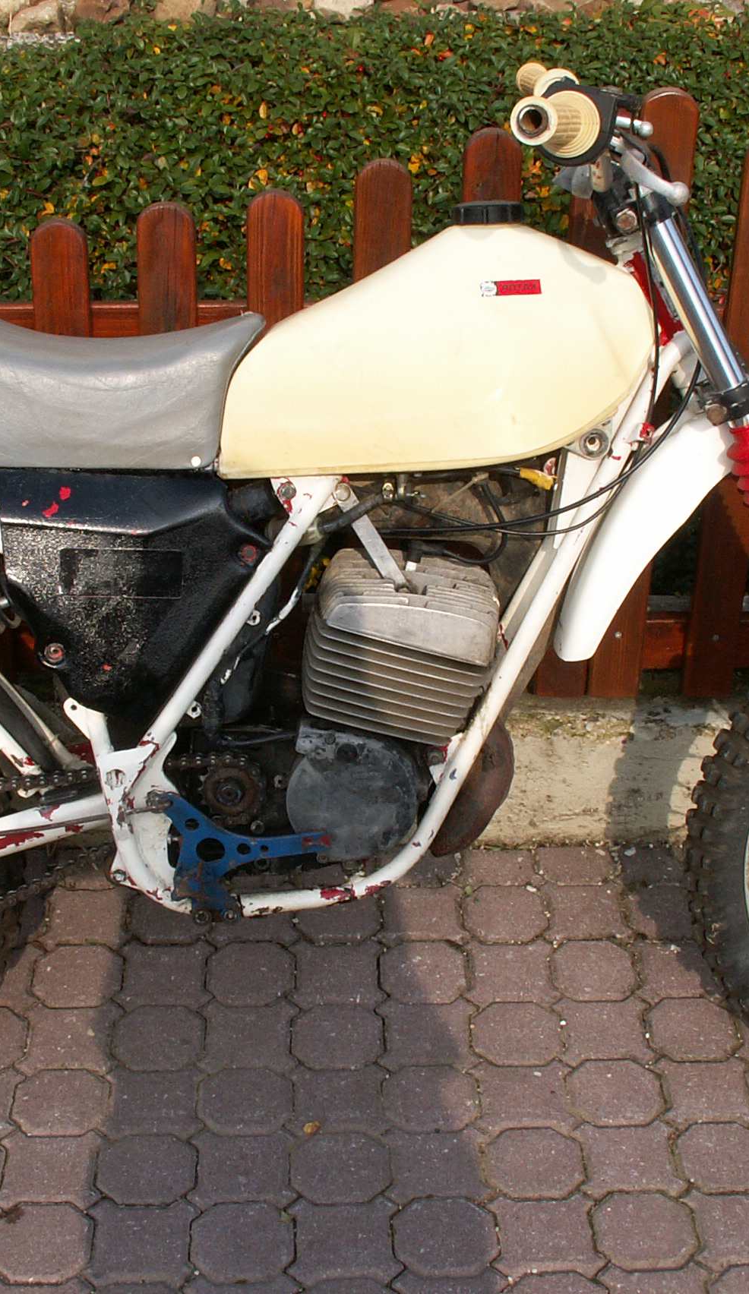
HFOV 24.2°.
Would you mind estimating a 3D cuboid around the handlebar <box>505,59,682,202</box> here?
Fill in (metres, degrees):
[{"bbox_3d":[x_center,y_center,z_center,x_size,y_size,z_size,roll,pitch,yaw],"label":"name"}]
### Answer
[{"bbox_3d":[0.208,-0.549,1.853,0.150,0.132,0.820,1,17,4],"label":"handlebar"}]

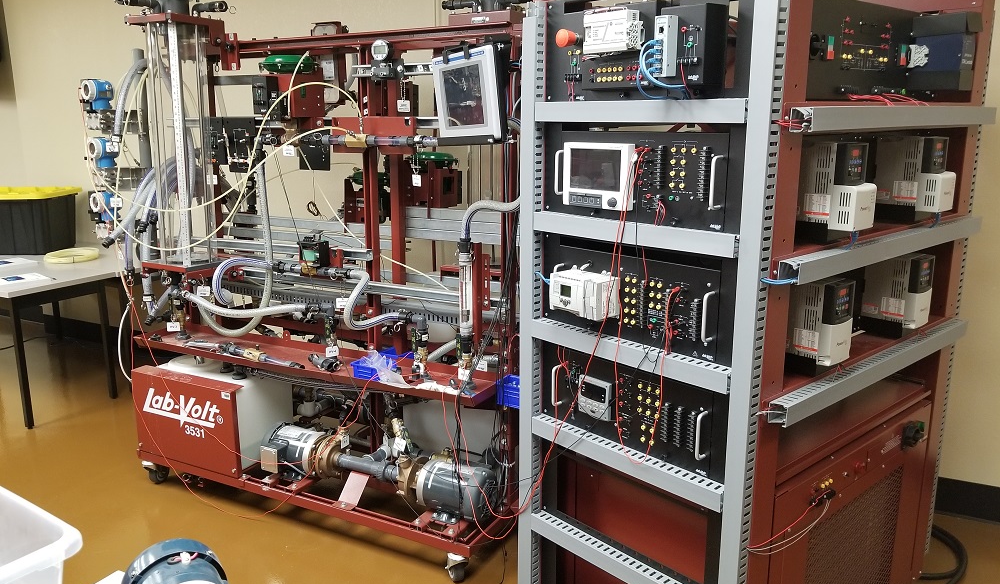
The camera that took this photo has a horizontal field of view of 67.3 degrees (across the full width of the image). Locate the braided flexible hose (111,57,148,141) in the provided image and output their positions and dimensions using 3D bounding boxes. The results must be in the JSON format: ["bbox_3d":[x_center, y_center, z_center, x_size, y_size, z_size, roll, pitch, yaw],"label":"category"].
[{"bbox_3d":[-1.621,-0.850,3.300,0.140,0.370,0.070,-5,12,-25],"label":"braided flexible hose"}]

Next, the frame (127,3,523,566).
[{"bbox_3d":[-0.660,-0.161,3.115,1.720,1.890,0.800,6,12,27],"label":"frame"}]

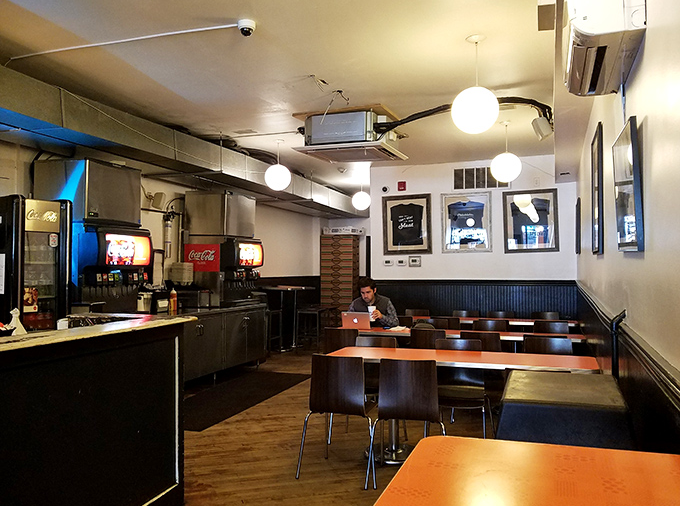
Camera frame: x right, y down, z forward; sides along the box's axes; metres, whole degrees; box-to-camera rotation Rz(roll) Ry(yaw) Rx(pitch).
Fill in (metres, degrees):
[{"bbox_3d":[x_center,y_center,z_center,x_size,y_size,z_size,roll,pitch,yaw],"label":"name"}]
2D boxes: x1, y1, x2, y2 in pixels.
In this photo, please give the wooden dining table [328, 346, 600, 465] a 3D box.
[{"bbox_3d":[0.878,1.162,3.784,1.870,0.765,0.550,-1,-3,23],"label":"wooden dining table"}]

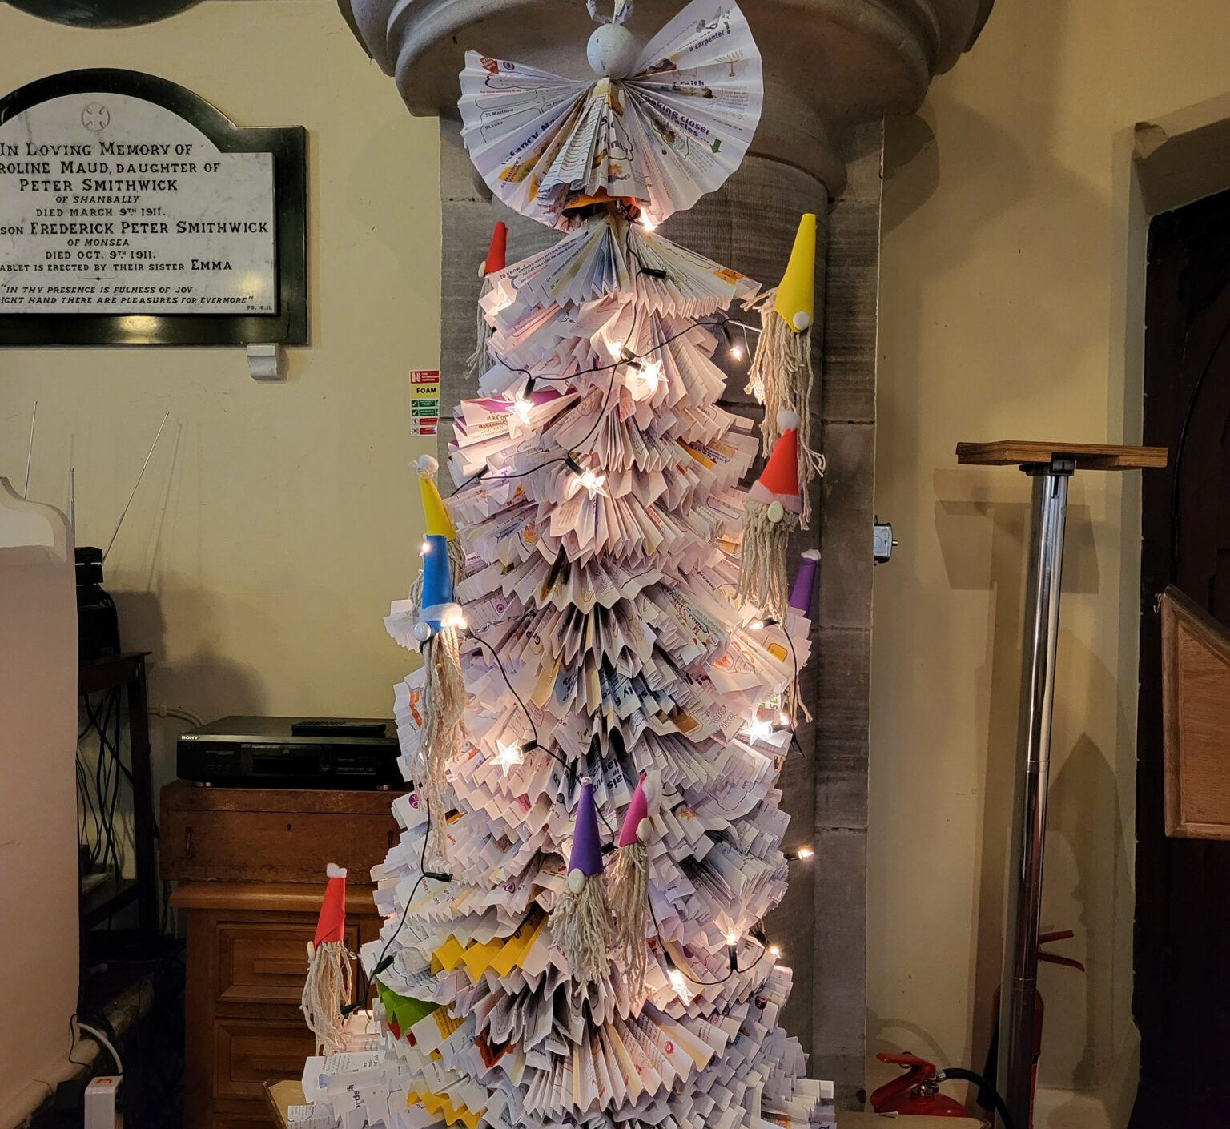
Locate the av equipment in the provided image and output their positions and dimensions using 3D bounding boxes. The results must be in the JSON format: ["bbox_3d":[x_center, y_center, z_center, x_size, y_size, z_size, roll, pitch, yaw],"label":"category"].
[{"bbox_3d":[-0.584,0.362,2.410,0.435,0.092,0.280,1,1,3],"label":"av equipment"}]

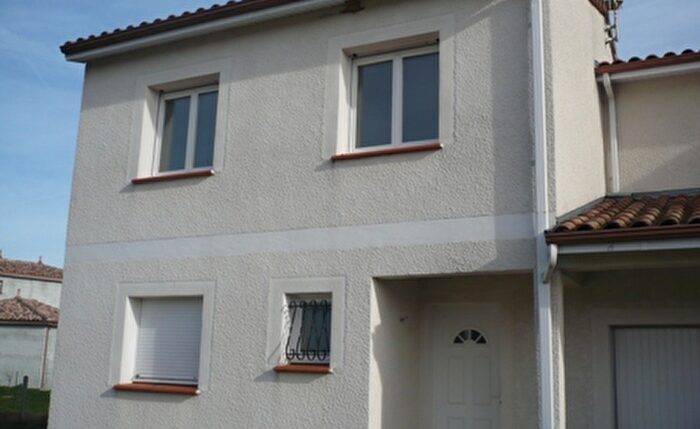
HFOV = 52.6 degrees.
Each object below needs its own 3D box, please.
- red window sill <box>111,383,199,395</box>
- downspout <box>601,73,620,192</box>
[{"bbox_3d":[-2.247,2.095,8.479,1.295,0.085,0.292,-4,-13,26],"label":"red window sill"},{"bbox_3d":[4.011,-1.242,10.816,0.099,1.718,0.473,-4,-13,26],"label":"downspout"}]

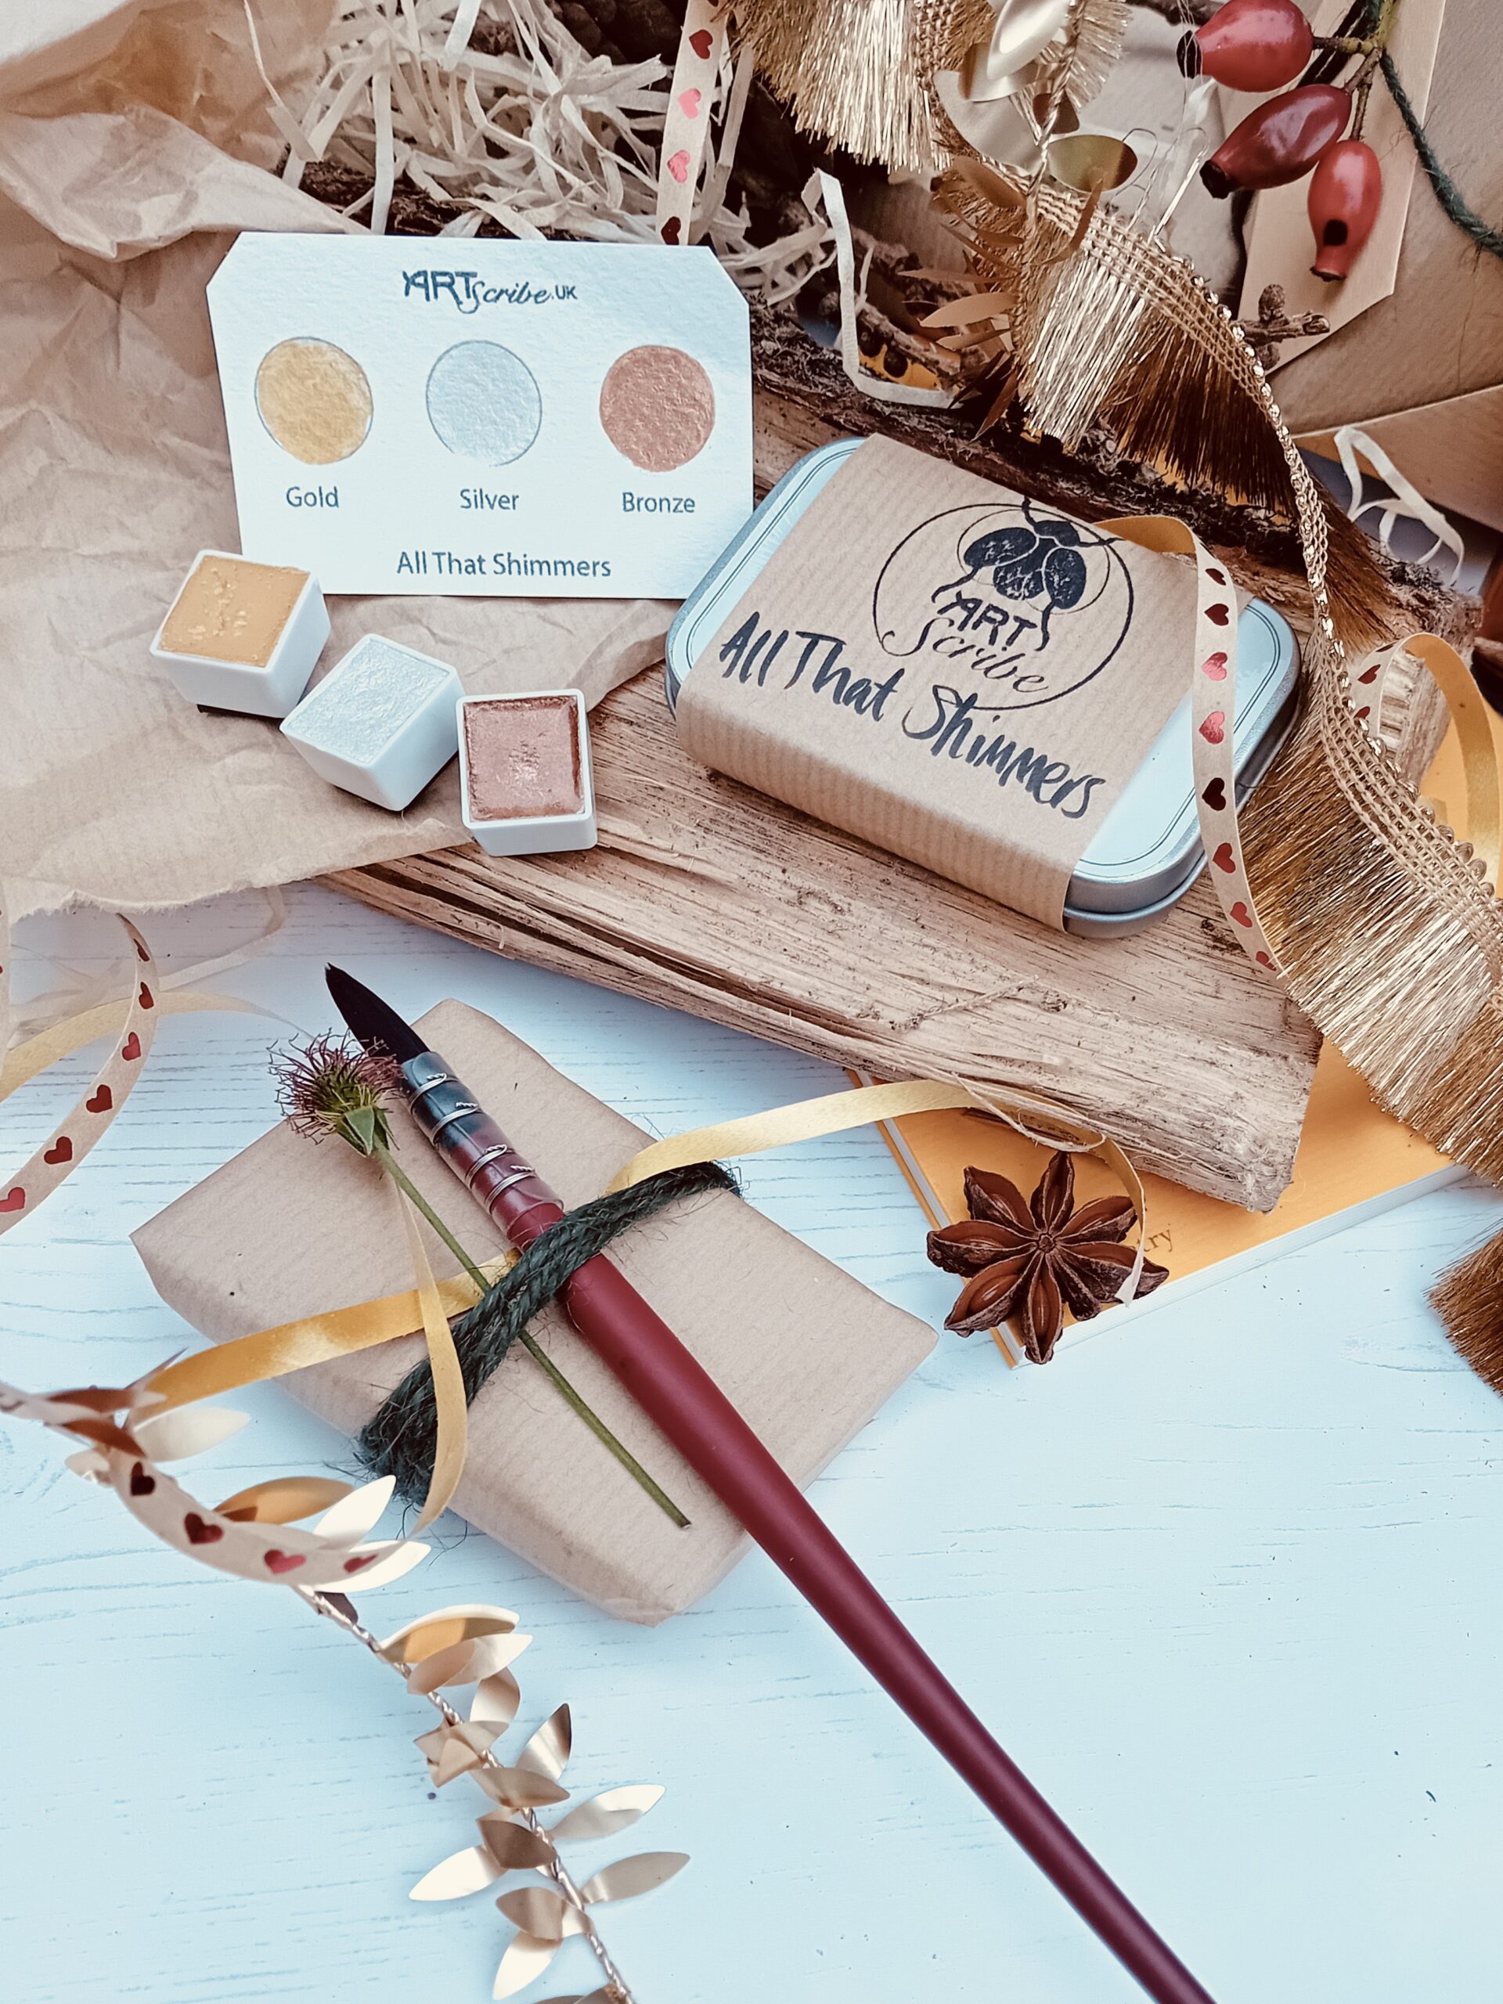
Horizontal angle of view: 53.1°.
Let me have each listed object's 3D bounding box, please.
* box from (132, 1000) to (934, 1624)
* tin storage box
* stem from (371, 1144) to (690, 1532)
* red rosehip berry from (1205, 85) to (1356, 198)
[{"bbox_3d":[-0.026,0.037,0.188,0.078,0.014,0.049,33,54,16],"label":"box"},{"bbox_3d":[0.033,-0.048,0.222,0.082,0.015,0.057,29,67,16],"label":"tin storage box"},{"bbox_3d":[-0.027,0.038,0.176,0.002,0.002,0.059,-33,67,-29],"label":"stem"},{"bbox_3d":[0.082,-0.135,0.237,0.028,0.013,0.013,-37,64,-8],"label":"red rosehip berry"}]

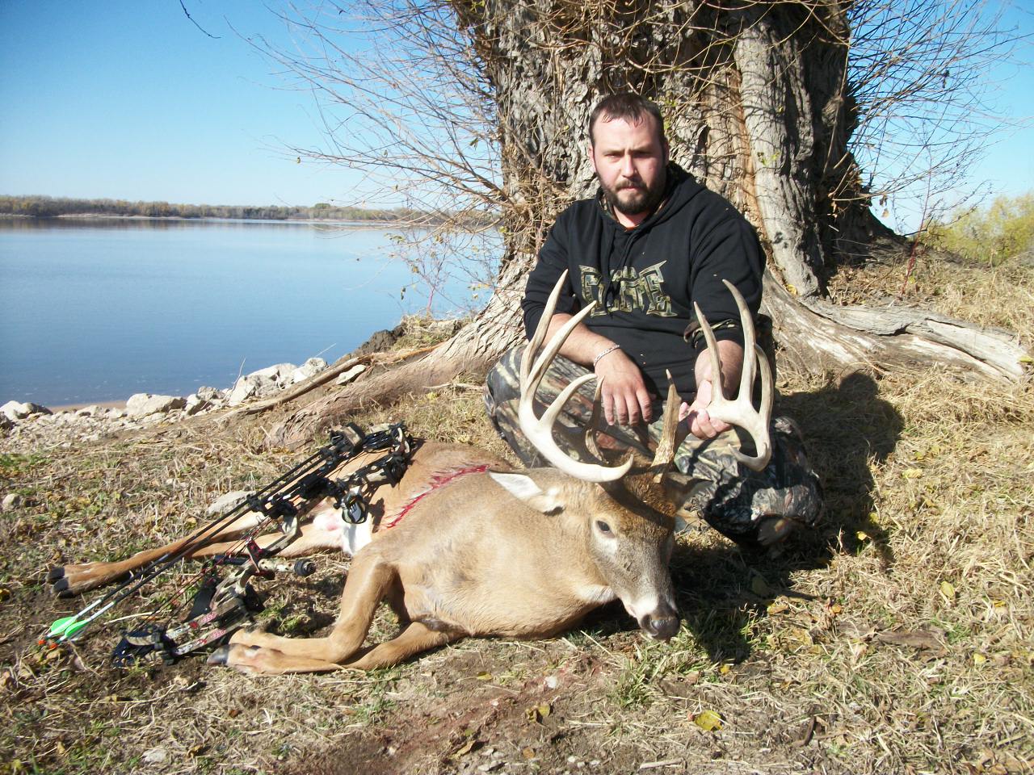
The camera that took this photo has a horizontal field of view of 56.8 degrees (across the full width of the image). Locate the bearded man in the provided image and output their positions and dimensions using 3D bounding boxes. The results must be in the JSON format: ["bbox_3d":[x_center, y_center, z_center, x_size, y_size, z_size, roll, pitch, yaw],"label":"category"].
[{"bbox_3d":[0.302,-0.139,2.116,0.720,1.030,0.760,2,10,8],"label":"bearded man"}]

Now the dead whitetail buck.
[{"bbox_3d":[-0.272,0.099,1.977,1.240,0.690,1.120,-4,11,-24],"label":"dead whitetail buck"}]

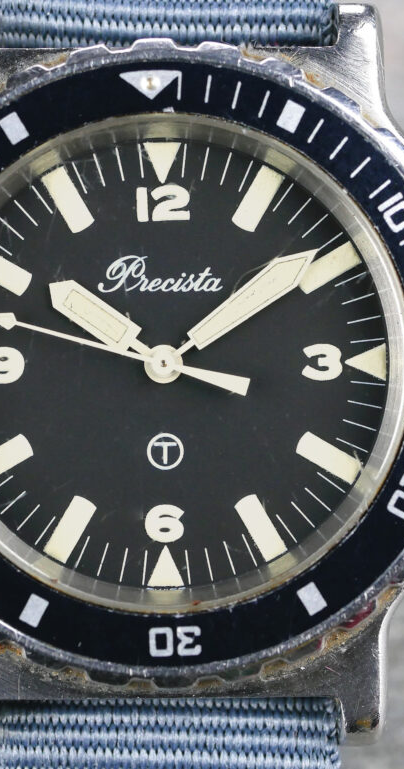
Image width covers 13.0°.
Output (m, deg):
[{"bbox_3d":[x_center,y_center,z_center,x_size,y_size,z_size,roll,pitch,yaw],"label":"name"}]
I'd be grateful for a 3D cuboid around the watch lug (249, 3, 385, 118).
[{"bbox_3d":[0.007,-0.020,0.109,0.008,0.005,0.007,0,89,0],"label":"watch lug"}]

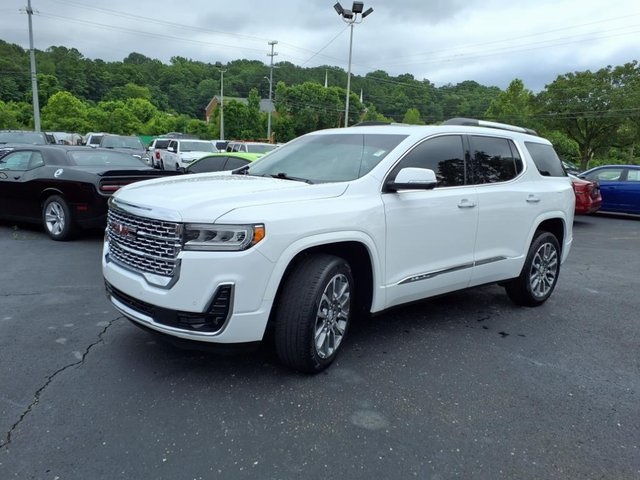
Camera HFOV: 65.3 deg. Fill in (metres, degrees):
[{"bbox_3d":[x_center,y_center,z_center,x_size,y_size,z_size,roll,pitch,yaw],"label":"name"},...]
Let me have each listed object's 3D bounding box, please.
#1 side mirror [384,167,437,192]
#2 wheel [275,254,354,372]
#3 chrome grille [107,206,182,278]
[{"bbox_3d":[0.595,-0.409,3.326,0.220,0.165,0.260,-5,12,-40],"label":"side mirror"},{"bbox_3d":[-0.006,0.476,3.227,0.245,0.760,0.765,7,10,25],"label":"wheel"},{"bbox_3d":[-1.187,0.002,3.199,0.200,0.390,1.000,-5,12,-40],"label":"chrome grille"}]

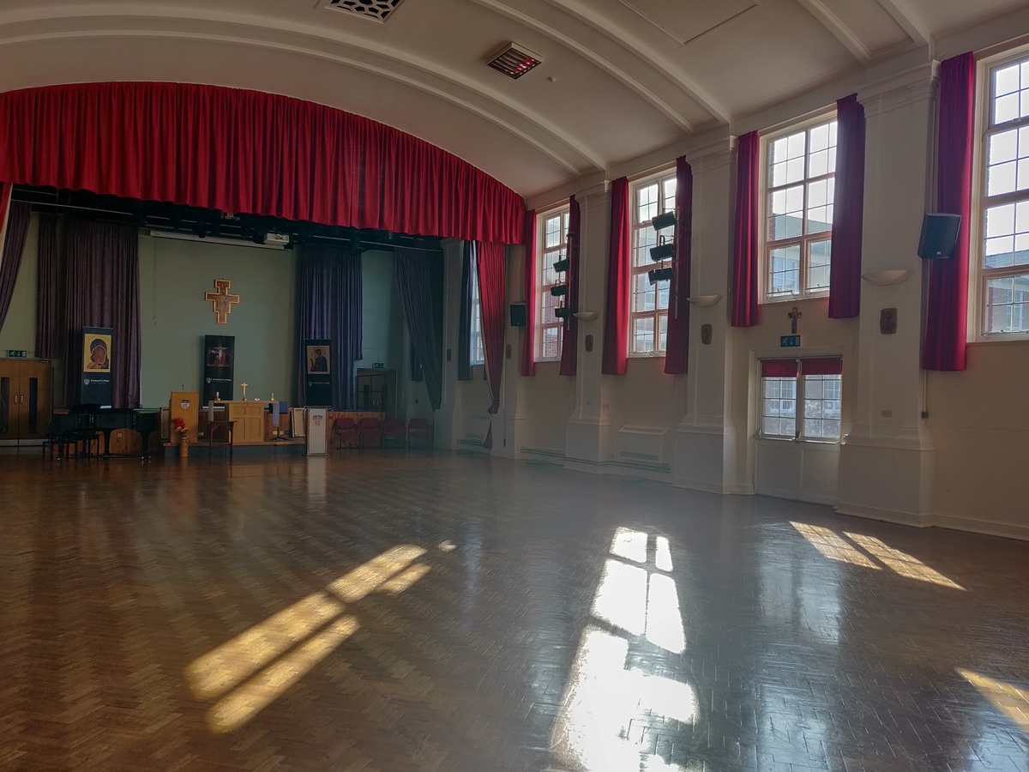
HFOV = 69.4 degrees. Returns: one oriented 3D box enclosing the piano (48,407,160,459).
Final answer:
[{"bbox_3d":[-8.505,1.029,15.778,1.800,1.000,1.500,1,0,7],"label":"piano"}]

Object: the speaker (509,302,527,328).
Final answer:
[{"bbox_3d":[0.089,-1.615,17.075,0.360,0.510,0.300,1,15,7],"label":"speaker"}]

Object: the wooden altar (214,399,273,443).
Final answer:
[{"bbox_3d":[-6.341,0.823,17.271,1.533,0.951,0.650,1,0,-31],"label":"wooden altar"}]

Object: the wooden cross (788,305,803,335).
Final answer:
[{"bbox_3d":[4.455,-1.041,11.791,0.030,0.422,0.257,2,-1,-32],"label":"wooden cross"}]

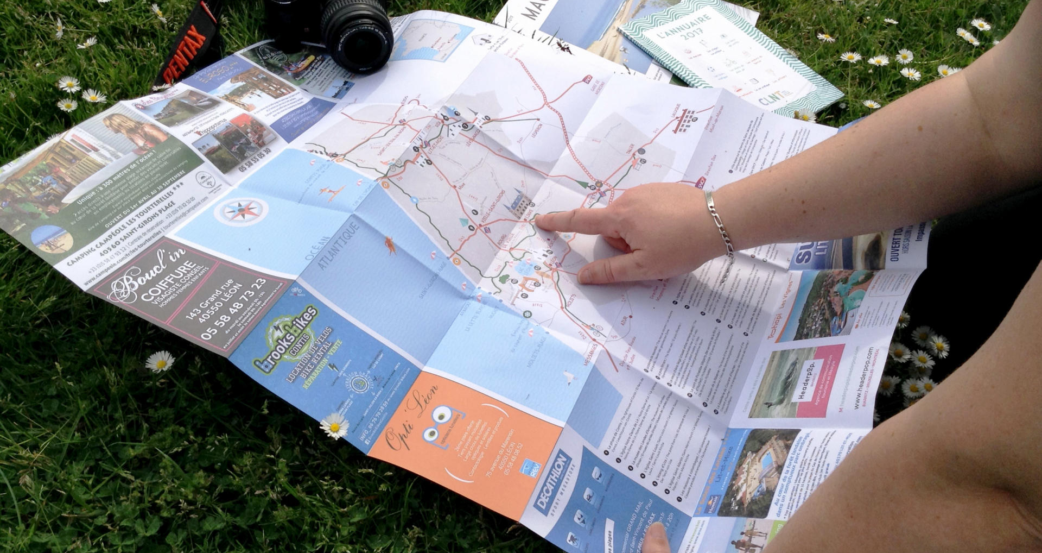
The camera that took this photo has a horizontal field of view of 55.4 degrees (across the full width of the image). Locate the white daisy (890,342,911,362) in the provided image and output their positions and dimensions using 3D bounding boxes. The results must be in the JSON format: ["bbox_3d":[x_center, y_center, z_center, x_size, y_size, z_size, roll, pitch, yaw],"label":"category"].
[{"bbox_3d":[0.320,0.064,0.839,0.021,0.009,0.021,4,54,-6],"label":"white daisy"}]

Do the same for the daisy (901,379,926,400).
[{"bbox_3d":[0.322,0.092,0.815,0.021,0.009,0.021,2,58,-2],"label":"daisy"}]

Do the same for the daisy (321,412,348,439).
[{"bbox_3d":[-0.132,0.106,0.702,0.021,0.010,0.021,6,58,-8],"label":"daisy"}]

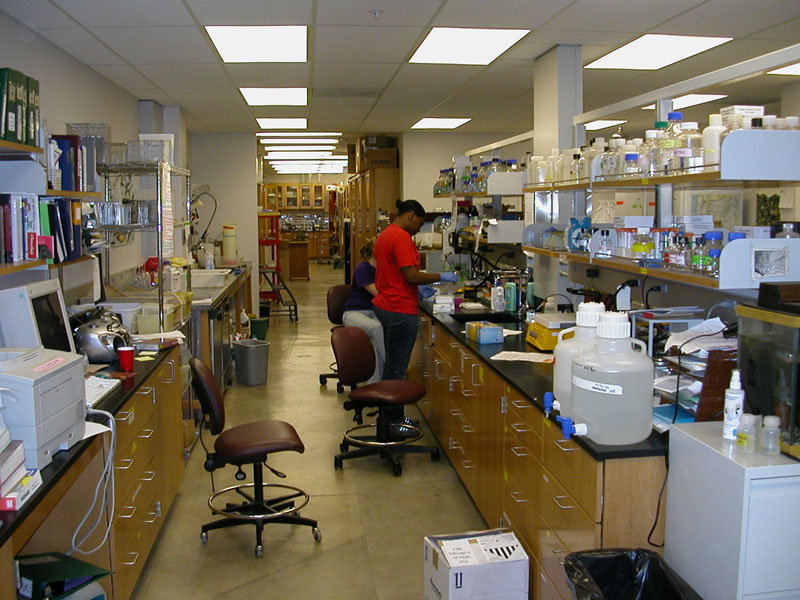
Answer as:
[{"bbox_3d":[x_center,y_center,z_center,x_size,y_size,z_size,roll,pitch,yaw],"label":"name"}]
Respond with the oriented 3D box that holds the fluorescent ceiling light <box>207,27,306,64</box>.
[{"bbox_3d":[-0.809,-1.506,5.007,0.580,0.070,1.180,-1,6,-6],"label":"fluorescent ceiling light"}]

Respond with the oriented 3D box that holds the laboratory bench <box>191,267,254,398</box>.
[{"bbox_3d":[-2.064,0.317,8.914,0.730,1.020,4.300,-1,6,-6],"label":"laboratory bench"}]

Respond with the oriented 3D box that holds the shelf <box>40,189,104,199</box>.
[{"bbox_3d":[-1.731,-0.513,4.192,0.300,0.030,1.040,-1,6,-6],"label":"shelf"}]

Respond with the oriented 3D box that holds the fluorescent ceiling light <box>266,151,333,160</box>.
[{"bbox_3d":[-1.820,-2.685,15.699,1.200,0.080,0.450,-1,6,-6],"label":"fluorescent ceiling light"}]

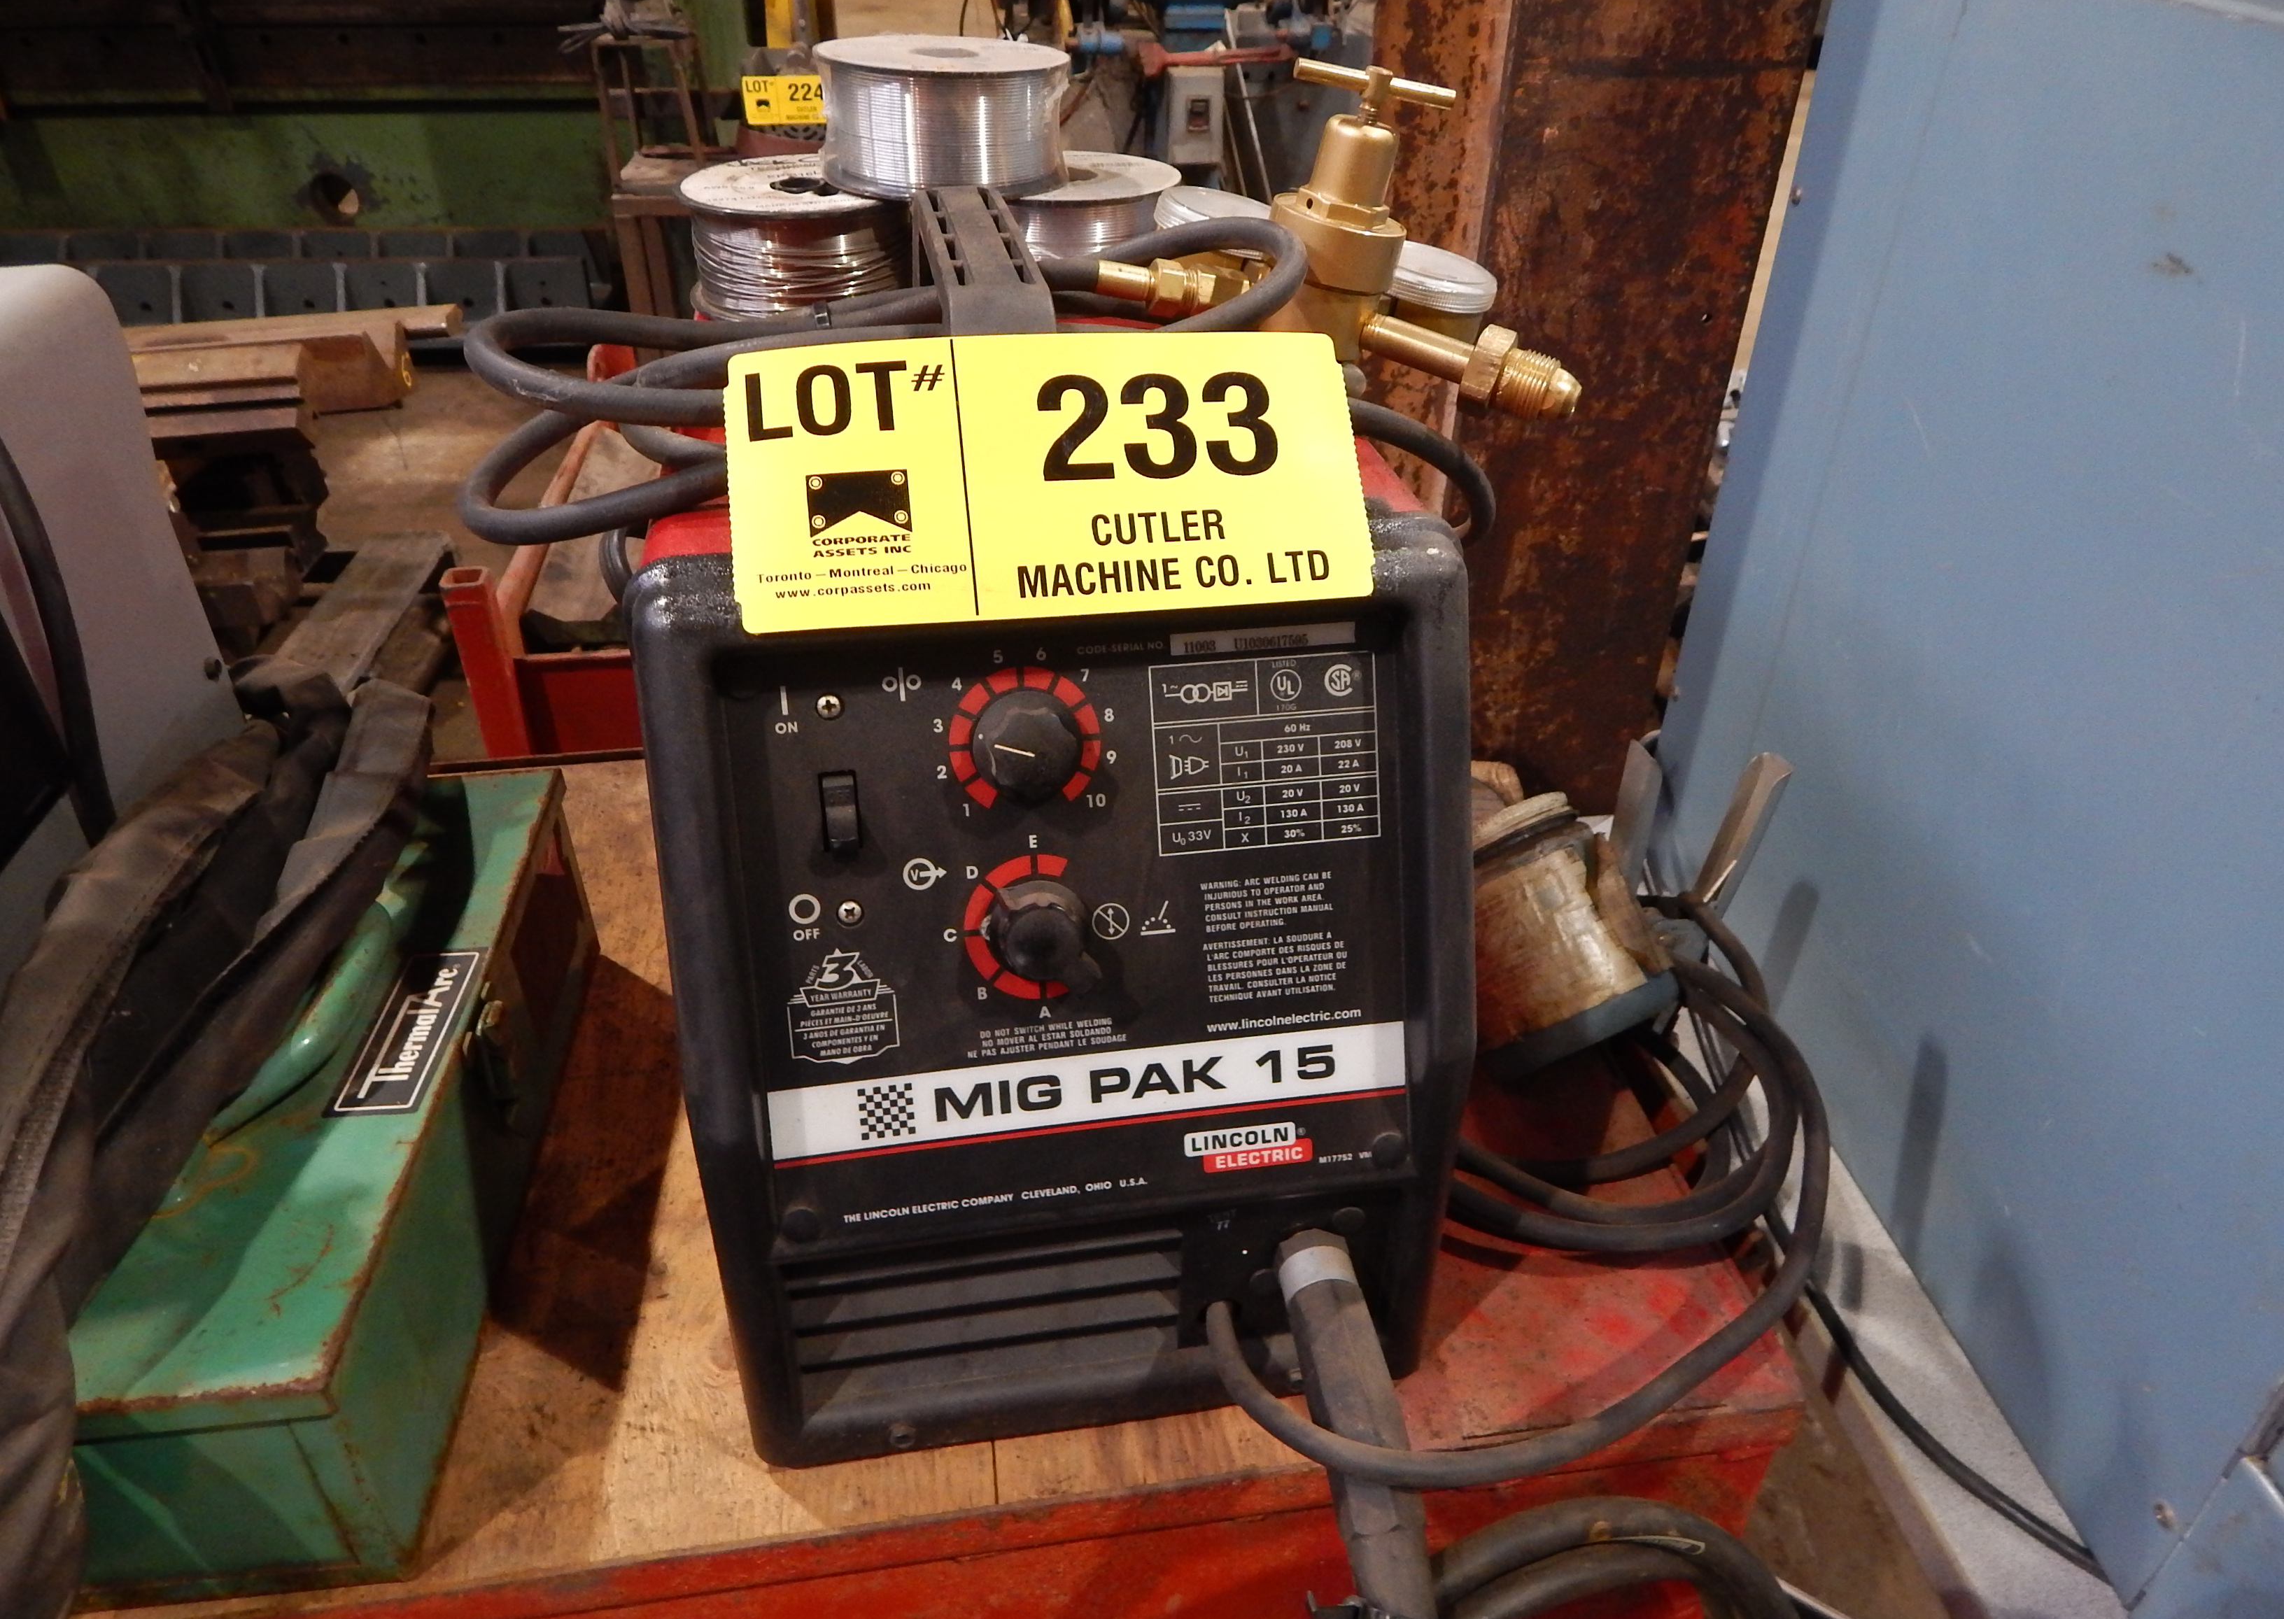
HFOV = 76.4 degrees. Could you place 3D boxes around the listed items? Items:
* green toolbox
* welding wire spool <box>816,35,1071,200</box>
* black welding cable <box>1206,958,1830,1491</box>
[{"bbox_3d":[-0.335,0.123,0.599,0.136,0.120,0.345,-3,34,-6],"label":"green toolbox"},{"bbox_3d":[-0.079,-0.280,0.587,0.102,0.046,0.102,-4,35,-7],"label":"welding wire spool"},{"bbox_3d":[0.162,0.155,0.597,0.280,0.090,0.235,-4,35,-7],"label":"black welding cable"}]

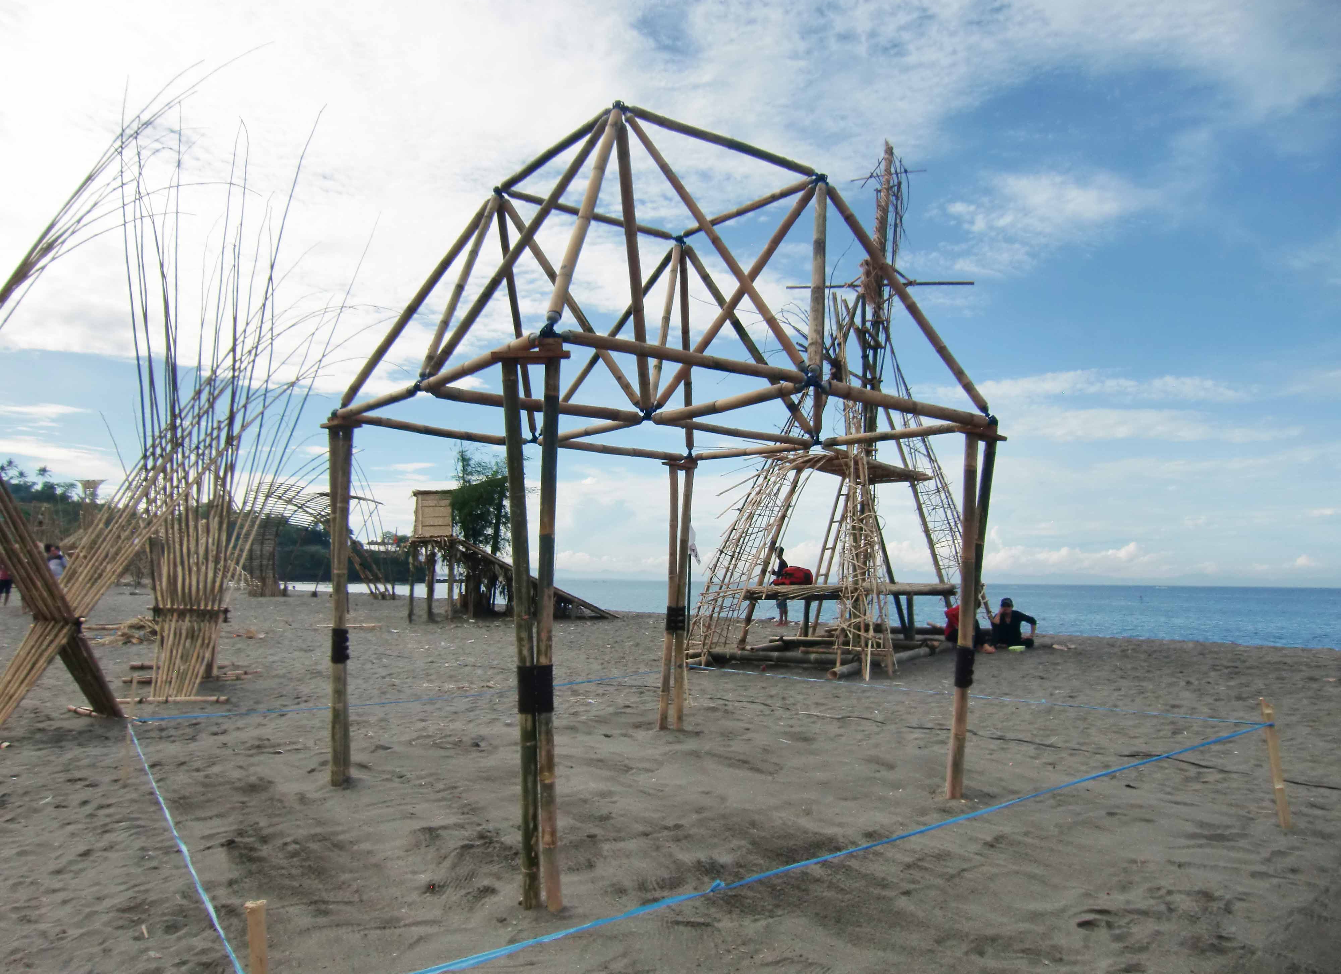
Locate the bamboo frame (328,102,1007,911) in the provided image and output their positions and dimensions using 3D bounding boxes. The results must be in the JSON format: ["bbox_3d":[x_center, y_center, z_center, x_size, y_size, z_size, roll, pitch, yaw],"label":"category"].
[{"bbox_3d":[-0.178,-0.069,6.476,3.450,4.300,3.450,5,-7,-36],"label":"bamboo frame"}]

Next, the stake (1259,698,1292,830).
[{"bbox_3d":[3.297,1.509,5.070,0.065,0.695,0.045,-7,-6,11],"label":"stake"}]

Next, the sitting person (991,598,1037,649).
[{"bbox_3d":[5.502,2.189,14.940,0.720,0.797,0.650,-1,-6,11],"label":"sitting person"}]

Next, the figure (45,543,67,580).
[{"bbox_3d":[-13.225,2.034,19.919,0.500,1.620,0.350,2,-6,-17],"label":"figure"}]

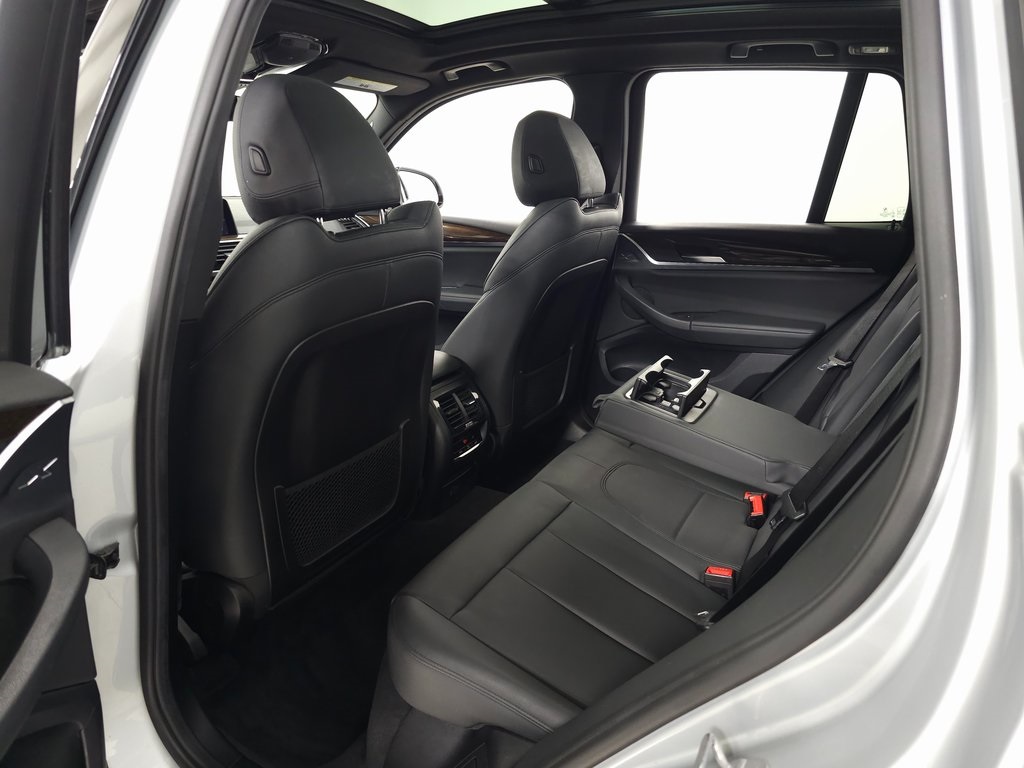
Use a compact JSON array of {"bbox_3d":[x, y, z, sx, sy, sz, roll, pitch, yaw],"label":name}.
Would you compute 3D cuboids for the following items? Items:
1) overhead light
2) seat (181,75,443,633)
[{"bbox_3d":[0.749,-0.690,1.406,0.095,0.028,0.025,9,20,28],"label":"overhead light"},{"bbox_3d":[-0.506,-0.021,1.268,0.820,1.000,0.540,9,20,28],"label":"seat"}]

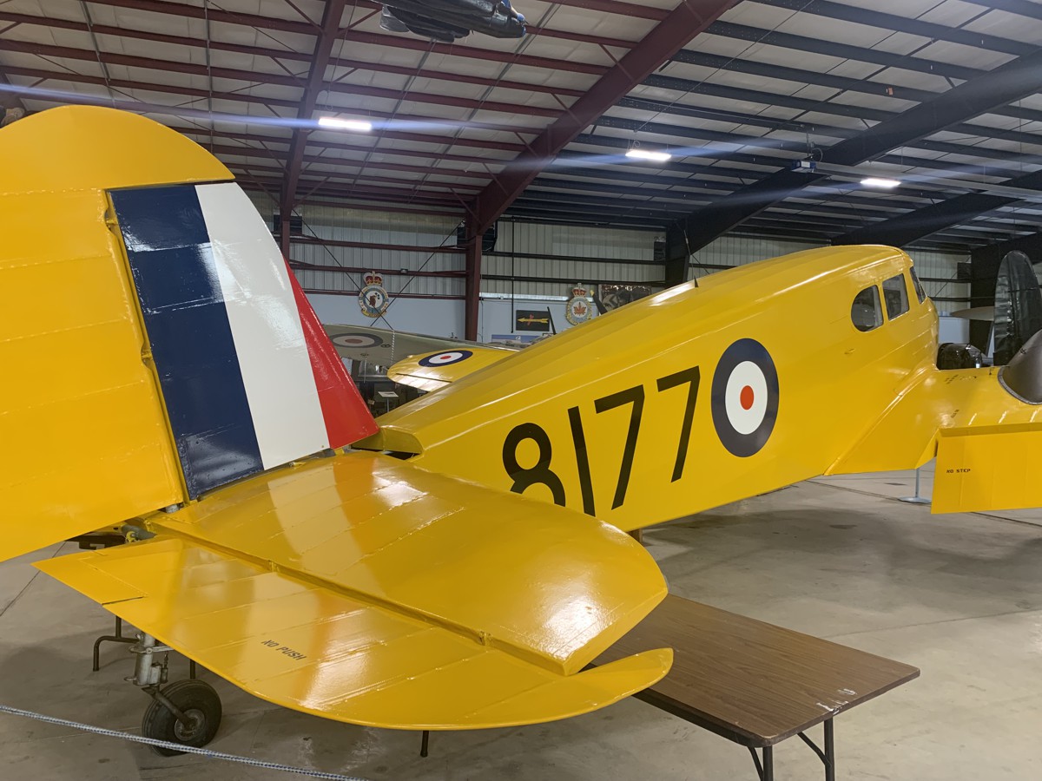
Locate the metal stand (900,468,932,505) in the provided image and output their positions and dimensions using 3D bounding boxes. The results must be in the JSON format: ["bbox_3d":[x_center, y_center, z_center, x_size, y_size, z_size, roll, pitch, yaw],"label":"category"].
[{"bbox_3d":[5.336,1.017,10.521,0.450,0.950,0.450,1,1,0],"label":"metal stand"}]

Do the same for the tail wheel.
[{"bbox_3d":[-1.435,1.375,3.333,0.310,0.298,0.130,0,1,-40],"label":"tail wheel"}]

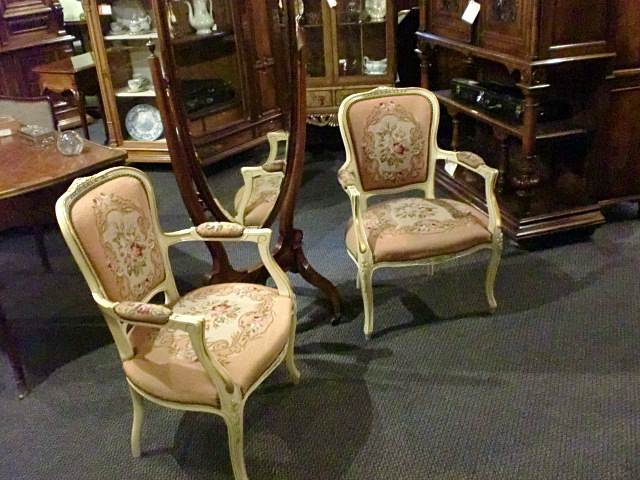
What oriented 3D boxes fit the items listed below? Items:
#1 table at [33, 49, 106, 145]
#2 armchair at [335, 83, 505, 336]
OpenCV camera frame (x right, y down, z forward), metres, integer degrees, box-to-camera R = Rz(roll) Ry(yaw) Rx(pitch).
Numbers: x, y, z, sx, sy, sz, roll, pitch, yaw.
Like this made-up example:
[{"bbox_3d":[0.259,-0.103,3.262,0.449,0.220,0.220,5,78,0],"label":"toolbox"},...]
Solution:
[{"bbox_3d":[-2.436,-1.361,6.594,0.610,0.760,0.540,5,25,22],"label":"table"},{"bbox_3d":[0.410,-0.157,2.979,0.665,0.950,0.645,-10,23,-13],"label":"armchair"}]

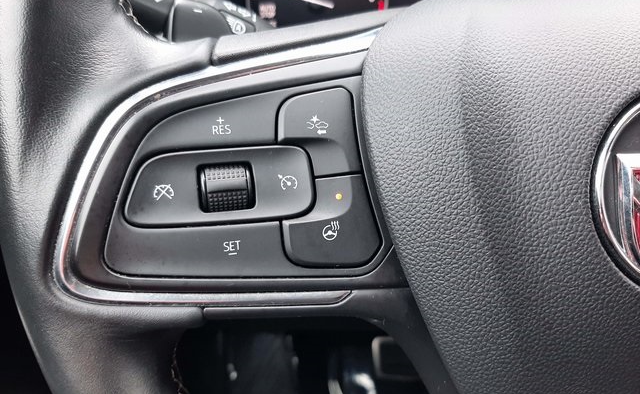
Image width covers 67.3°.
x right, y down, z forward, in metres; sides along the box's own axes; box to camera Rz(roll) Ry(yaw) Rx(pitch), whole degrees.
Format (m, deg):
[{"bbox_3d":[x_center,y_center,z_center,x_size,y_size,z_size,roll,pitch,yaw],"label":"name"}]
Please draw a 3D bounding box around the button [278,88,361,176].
[{"bbox_3d":[0.000,-0.020,0.147,0.024,0.026,0.007,-3,-6,-3],"label":"button"}]

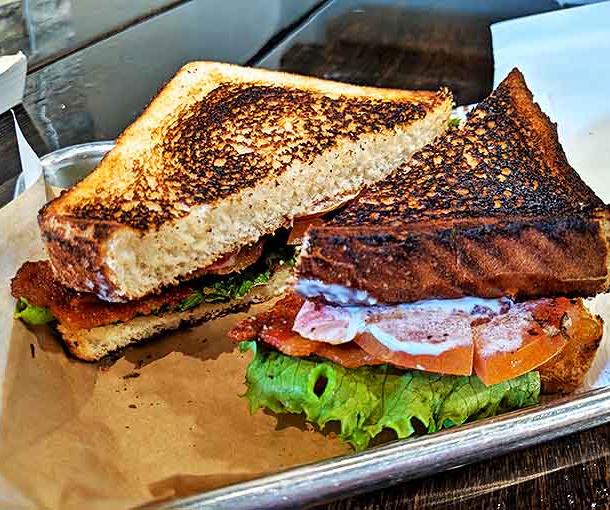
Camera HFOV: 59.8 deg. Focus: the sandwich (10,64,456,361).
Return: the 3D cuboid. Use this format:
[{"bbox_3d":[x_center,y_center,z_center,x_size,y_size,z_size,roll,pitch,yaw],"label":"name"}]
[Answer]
[{"bbox_3d":[-0.036,-0.030,0.227,0.158,0.070,0.098,-29,48,-31],"label":"sandwich"}]

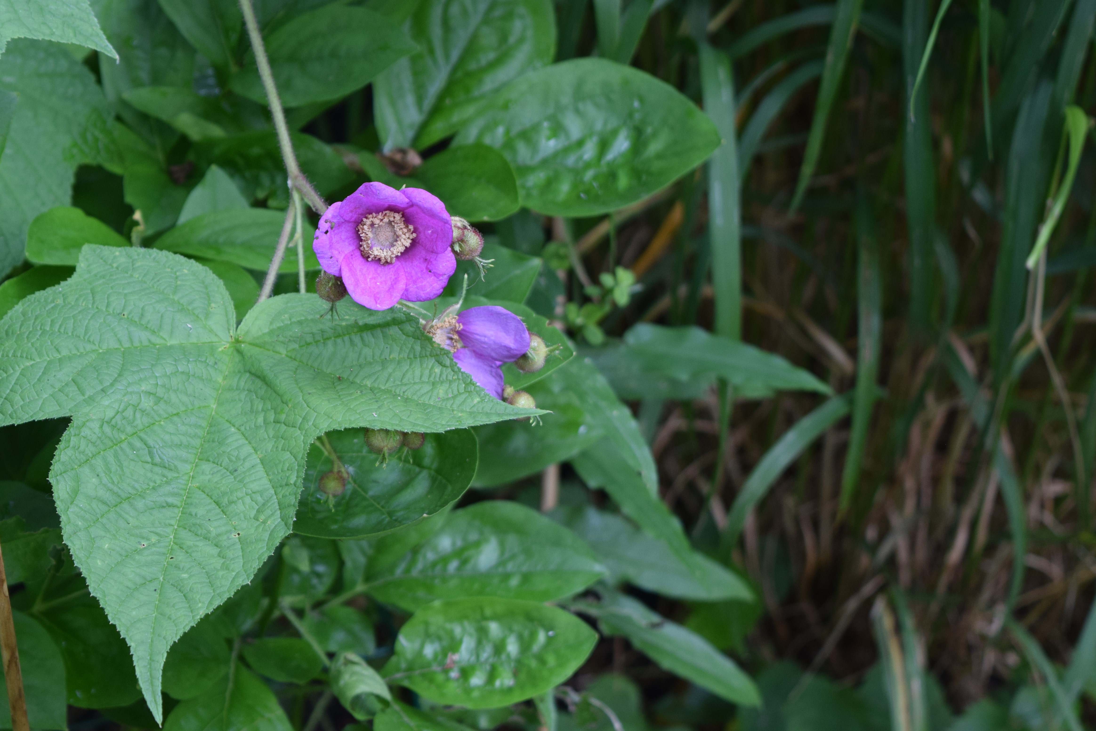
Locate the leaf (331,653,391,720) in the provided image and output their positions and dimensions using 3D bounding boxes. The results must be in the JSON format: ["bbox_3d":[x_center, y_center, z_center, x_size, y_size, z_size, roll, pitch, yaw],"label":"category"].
[{"bbox_3d":[-0.069,0.118,0.920,0.018,0.019,0.027,-12,46,-25],"label":"leaf"}]

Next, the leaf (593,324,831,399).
[{"bbox_3d":[0.069,-0.002,1.050,0.098,0.014,0.036,6,45,6],"label":"leaf"}]

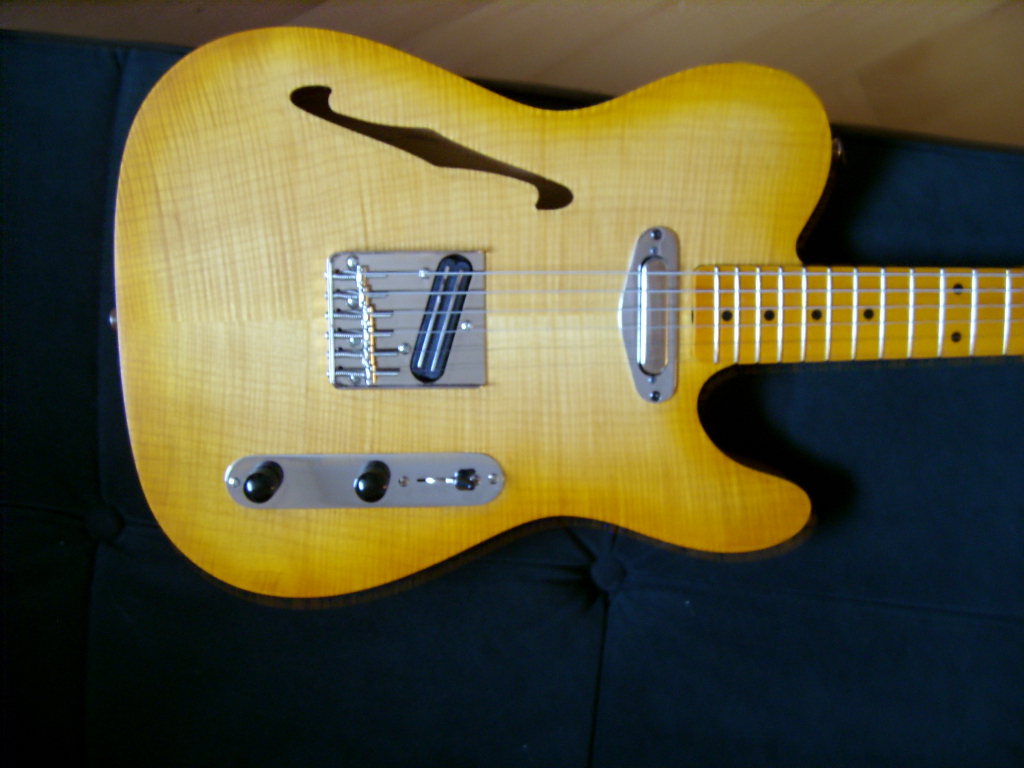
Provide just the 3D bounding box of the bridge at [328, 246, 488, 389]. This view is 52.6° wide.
[{"bbox_3d":[-0.058,-0.035,0.574,0.089,0.015,0.077,-1,96,-5],"label":"bridge"}]

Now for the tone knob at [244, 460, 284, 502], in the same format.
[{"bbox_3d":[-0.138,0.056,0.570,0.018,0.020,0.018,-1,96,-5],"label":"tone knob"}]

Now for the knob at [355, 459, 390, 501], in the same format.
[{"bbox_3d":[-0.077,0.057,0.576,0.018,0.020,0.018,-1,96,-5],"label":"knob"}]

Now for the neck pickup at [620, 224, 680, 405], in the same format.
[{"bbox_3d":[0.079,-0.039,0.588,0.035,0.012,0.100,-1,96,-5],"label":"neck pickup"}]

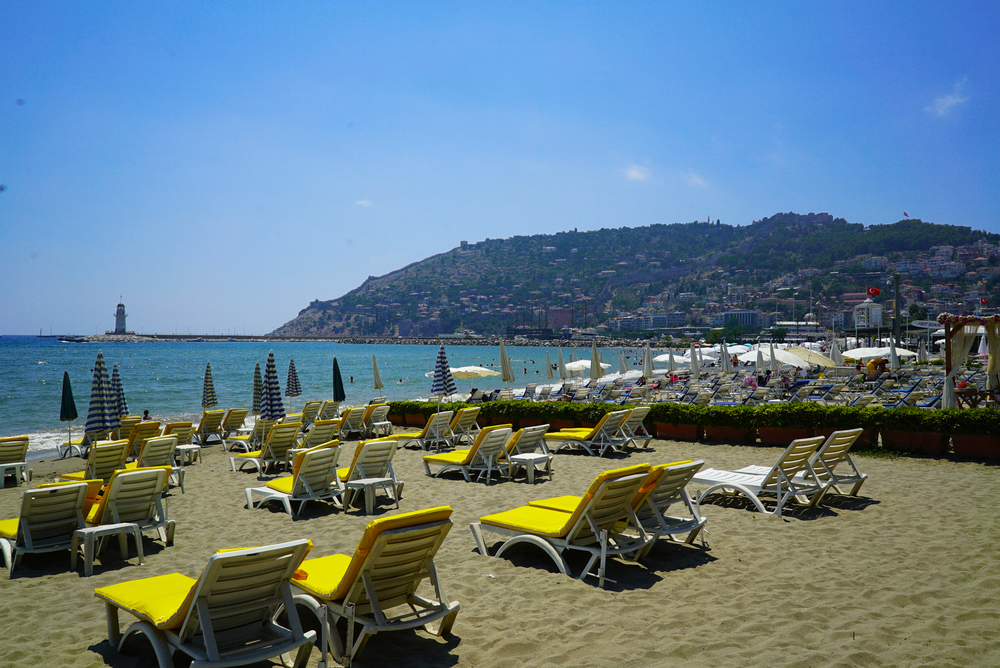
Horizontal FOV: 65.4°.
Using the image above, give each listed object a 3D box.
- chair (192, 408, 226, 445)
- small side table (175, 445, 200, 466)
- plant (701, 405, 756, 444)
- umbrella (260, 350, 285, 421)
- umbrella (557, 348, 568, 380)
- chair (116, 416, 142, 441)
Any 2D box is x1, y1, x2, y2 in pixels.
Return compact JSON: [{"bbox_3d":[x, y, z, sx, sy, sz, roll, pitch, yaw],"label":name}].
[{"bbox_3d":[-8.414,2.598,22.081,1.702,0.849,0.690,0,0,45],"label":"chair"},{"bbox_3d":[-7.043,2.760,17.595,0.459,0.408,0.459,-5,-4,40],"label":"small side table"},{"bbox_3d":[4.460,1.710,15.100,1.030,0.760,0.500,0,0,41],"label":"plant"},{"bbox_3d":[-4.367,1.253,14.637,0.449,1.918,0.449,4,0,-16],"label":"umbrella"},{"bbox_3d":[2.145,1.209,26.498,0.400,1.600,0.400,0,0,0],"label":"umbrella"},{"bbox_3d":[-11.199,2.971,23.082,0.704,0.919,1.778,0,-4,-44],"label":"chair"}]

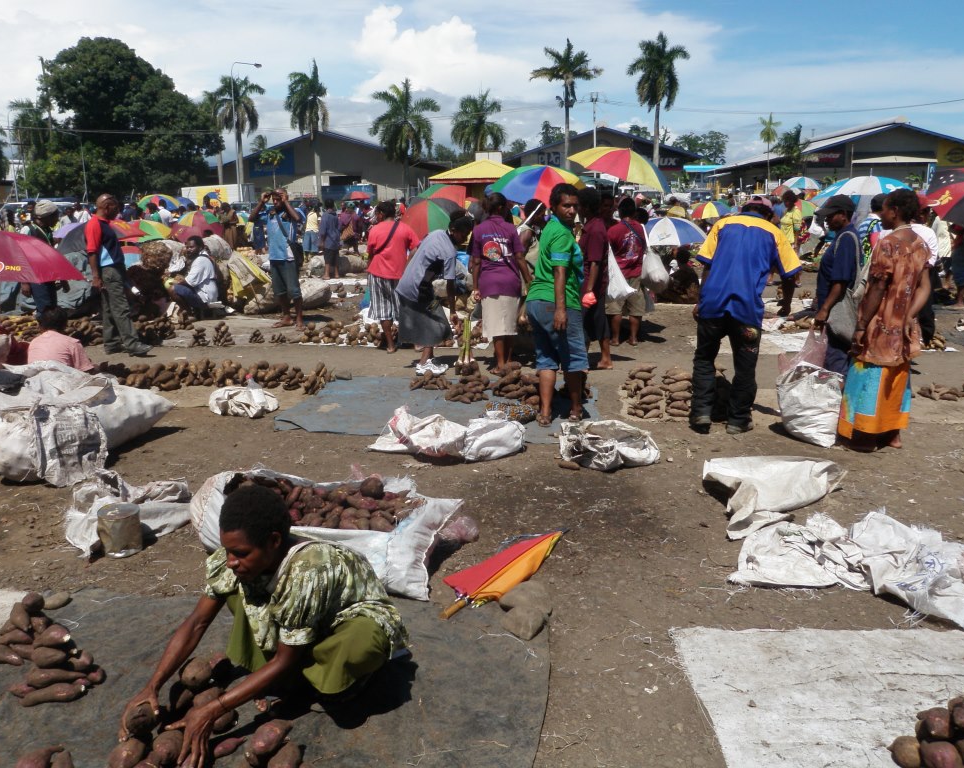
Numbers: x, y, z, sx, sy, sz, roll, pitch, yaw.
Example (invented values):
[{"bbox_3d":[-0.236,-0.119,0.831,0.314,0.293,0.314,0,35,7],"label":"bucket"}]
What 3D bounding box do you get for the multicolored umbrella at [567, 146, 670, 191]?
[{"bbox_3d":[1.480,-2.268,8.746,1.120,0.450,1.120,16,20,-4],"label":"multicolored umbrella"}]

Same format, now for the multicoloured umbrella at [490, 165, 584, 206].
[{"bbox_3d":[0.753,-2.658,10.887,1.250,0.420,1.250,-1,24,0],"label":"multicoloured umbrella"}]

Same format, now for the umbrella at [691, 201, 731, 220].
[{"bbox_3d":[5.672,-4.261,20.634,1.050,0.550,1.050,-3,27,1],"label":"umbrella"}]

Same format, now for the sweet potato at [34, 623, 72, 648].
[{"bbox_3d":[-1.468,0.863,2.830,0.135,0.062,0.065,-5,13,-20],"label":"sweet potato"}]

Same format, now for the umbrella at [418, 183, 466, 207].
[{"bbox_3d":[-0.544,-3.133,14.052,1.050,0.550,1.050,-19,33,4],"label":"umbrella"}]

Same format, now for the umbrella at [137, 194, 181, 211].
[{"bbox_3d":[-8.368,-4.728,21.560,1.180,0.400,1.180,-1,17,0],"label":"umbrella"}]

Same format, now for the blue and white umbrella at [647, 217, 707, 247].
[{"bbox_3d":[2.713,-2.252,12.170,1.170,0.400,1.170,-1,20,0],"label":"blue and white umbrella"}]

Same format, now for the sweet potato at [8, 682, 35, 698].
[{"bbox_3d":[-1.459,0.981,2.665,0.155,0.062,0.065,-1,13,-6],"label":"sweet potato"}]

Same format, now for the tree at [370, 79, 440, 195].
[{"bbox_3d":[-5.749,-17.796,63.142,5.200,10.400,5.200,-1,13,0],"label":"tree"}]

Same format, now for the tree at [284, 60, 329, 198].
[{"bbox_3d":[-12.917,-18.417,63.306,3.400,11.890,3.600,-1,13,0],"label":"tree"}]

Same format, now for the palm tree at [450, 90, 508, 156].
[{"bbox_3d":[-0.289,-19.174,69.489,4.623,10.189,4.623,0,13,0],"label":"palm tree"}]

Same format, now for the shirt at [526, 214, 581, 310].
[{"bbox_3d":[0.493,-0.814,5.593,0.280,0.610,0.410,-5,13,-18],"label":"shirt"}]

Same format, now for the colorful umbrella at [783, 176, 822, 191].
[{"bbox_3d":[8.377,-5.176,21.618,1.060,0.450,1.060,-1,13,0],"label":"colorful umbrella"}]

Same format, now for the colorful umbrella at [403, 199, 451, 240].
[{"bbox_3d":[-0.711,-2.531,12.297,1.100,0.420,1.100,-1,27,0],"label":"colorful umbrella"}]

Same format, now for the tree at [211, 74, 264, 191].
[{"bbox_3d":[-20.577,-20.355,71.275,4.310,11.713,4.310,0,13,0],"label":"tree"}]

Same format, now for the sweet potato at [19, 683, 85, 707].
[{"bbox_3d":[-1.388,1.004,2.684,0.205,0.058,0.058,-5,13,-14],"label":"sweet potato"}]

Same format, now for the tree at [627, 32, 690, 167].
[{"bbox_3d":[12.693,-18.902,61.352,4.484,13.215,4.484,0,13,0],"label":"tree"}]

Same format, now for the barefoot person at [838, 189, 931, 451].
[{"bbox_3d":[2.519,-0.395,5.078,0.480,1.558,0.360,-9,15,-30],"label":"barefoot person"}]

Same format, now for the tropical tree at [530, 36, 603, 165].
[{"bbox_3d":[6.369,-19.004,62.411,5.300,13.190,5.300,-1,12,0],"label":"tropical tree"}]

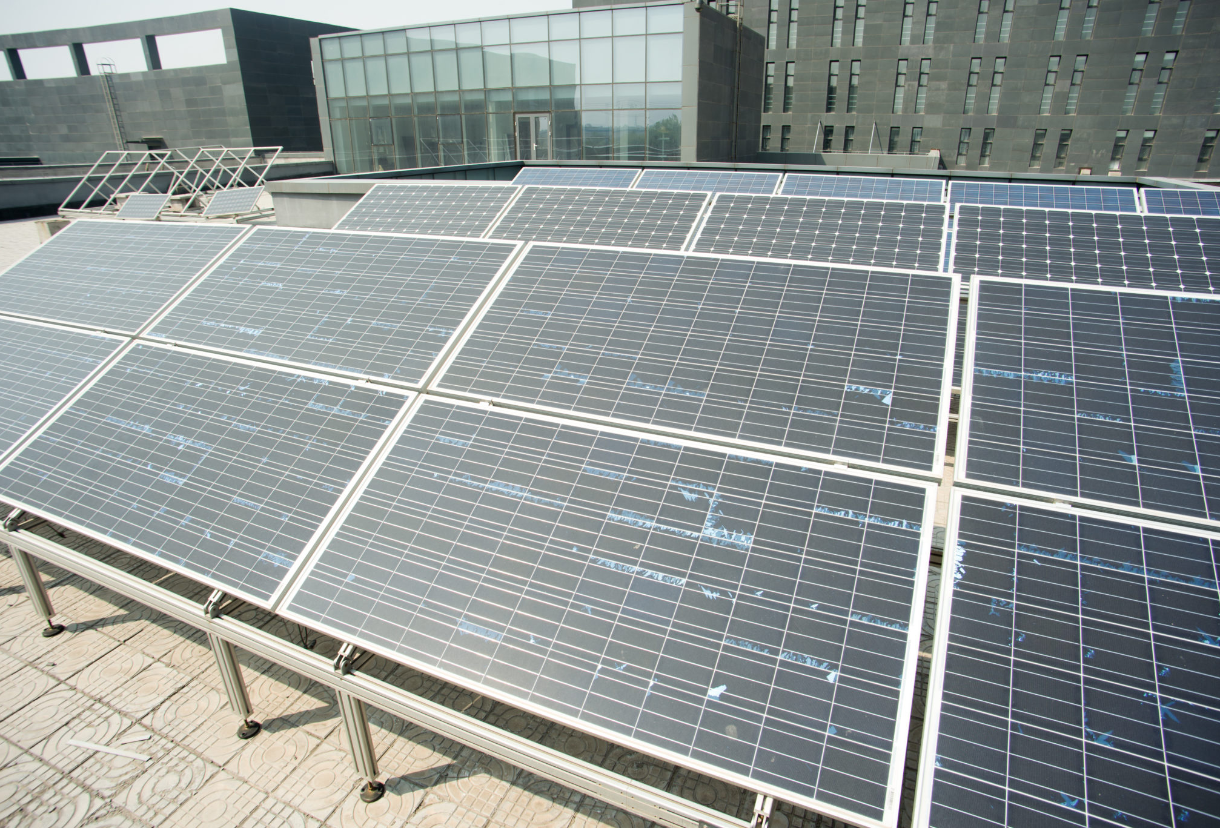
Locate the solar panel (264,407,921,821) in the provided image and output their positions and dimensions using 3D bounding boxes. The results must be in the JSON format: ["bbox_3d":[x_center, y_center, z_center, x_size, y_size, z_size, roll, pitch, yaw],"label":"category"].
[{"bbox_3d":[-0.058,0.455,2.126,1.945,0.050,0.987,10,54,21],"label":"solar panel"}]

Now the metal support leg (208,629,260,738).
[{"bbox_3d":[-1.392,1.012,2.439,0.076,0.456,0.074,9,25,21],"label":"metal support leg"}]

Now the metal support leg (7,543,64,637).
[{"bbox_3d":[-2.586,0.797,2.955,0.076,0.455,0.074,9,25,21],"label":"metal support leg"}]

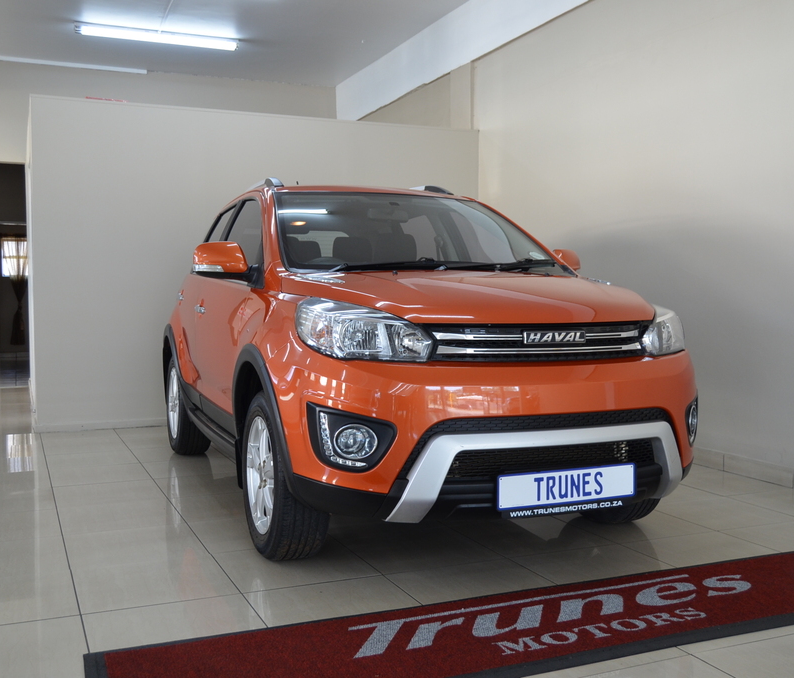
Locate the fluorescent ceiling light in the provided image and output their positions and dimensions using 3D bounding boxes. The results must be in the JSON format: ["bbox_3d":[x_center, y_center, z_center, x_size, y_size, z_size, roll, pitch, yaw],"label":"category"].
[{"bbox_3d":[-2.206,-2.797,8.691,1.520,0.085,0.100,-1,3,-23],"label":"fluorescent ceiling light"}]

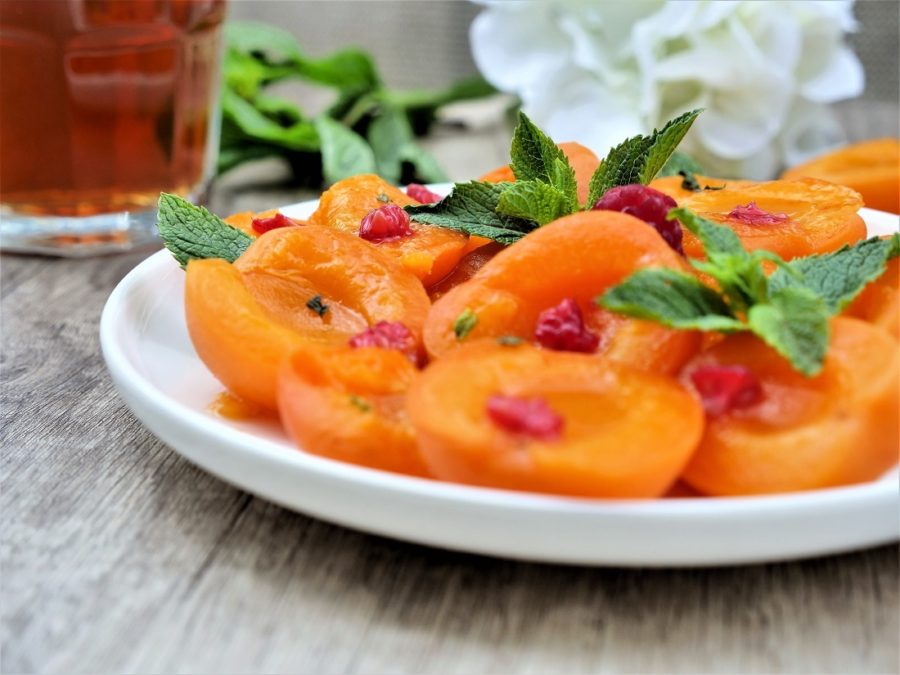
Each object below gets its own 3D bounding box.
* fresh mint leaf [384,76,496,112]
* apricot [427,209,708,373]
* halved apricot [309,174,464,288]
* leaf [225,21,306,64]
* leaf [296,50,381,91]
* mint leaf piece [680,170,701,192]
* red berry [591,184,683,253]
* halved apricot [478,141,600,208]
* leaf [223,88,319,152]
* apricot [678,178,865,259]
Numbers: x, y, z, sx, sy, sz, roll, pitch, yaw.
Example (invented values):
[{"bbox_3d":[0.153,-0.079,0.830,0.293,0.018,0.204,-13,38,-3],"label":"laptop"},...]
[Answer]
[{"bbox_3d":[-0.003,-0.083,0.620,0.040,0.010,0.016,-7,21,-19],"label":"fresh mint leaf"},{"bbox_3d":[0.021,-0.002,0.355,0.051,0.024,0.043,0,39,0],"label":"apricot"},{"bbox_3d":[-0.014,-0.016,0.402,0.038,0.021,0.040,3,37,-1],"label":"halved apricot"},{"bbox_3d":[-0.062,-0.098,0.605,0.032,0.012,0.020,0,19,0],"label":"leaf"},{"bbox_3d":[-0.037,-0.088,0.600,0.030,0.012,0.018,3,20,9],"label":"leaf"},{"bbox_3d":[0.056,-0.036,0.420,0.006,0.004,0.005,1,19,0],"label":"mint leaf piece"},{"bbox_3d":[0.038,-0.024,0.372,0.017,0.015,0.018,0,19,0],"label":"red berry"},{"bbox_3d":[0.023,-0.035,0.430,0.036,0.024,0.036,-2,31,1],"label":"halved apricot"},{"bbox_3d":[-0.056,-0.067,0.560,0.034,0.014,0.018,7,21,19],"label":"leaf"},{"bbox_3d":[0.070,-0.020,0.405,0.042,0.021,0.042,0,19,0],"label":"apricot"}]

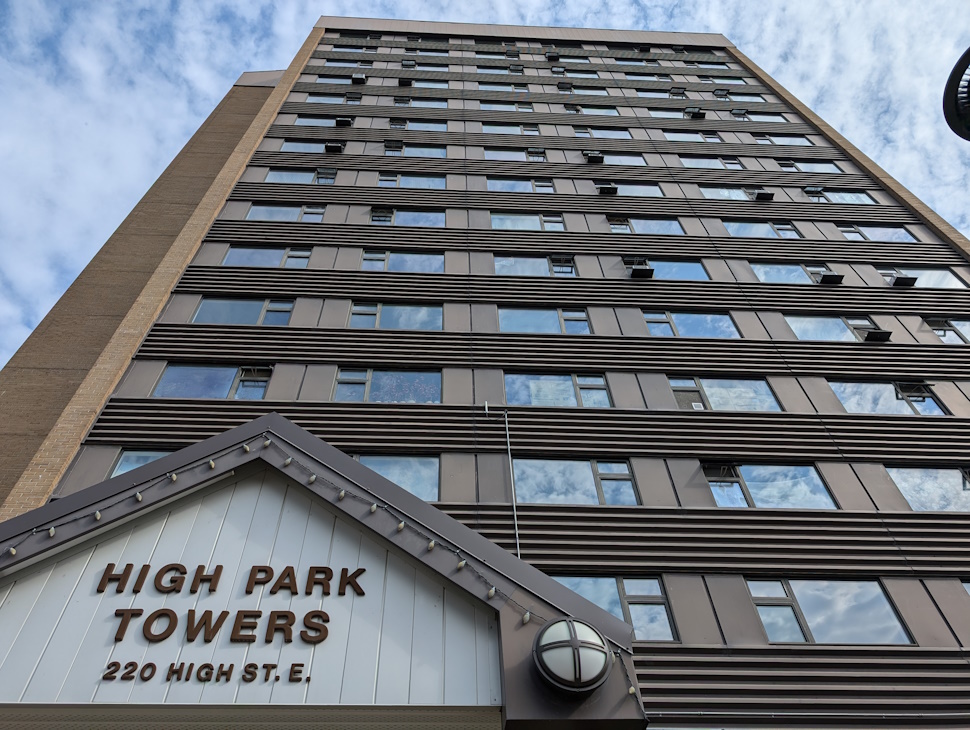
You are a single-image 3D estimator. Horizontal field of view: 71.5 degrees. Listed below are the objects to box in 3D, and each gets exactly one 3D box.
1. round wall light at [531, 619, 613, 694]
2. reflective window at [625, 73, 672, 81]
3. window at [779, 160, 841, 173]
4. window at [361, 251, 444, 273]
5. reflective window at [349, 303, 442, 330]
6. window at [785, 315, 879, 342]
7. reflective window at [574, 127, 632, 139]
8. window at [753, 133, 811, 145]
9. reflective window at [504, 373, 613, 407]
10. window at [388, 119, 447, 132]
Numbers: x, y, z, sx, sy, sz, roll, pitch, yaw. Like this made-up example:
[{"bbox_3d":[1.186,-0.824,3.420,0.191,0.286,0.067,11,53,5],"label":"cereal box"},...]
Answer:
[{"bbox_3d":[0.376,1.243,2.894,0.336,0.336,0.180,1,-51,-4],"label":"round wall light"},{"bbox_3d":[8.318,-14.341,33.797,2.350,1.162,0.120,1,-51,-4],"label":"reflective window"},{"bbox_3d":[12.232,-7.484,25.469,2.290,1.150,0.120,1,-51,-4],"label":"window"},{"bbox_3d":[-2.211,-2.784,18.315,2.230,1.150,0.120,1,-51,-4],"label":"window"},{"bbox_3d":[-2.191,-1.207,16.840,2.290,1.130,0.100,1,-51,-4],"label":"reflective window"},{"bbox_3d":[9.072,-0.956,17.546,2.380,1.130,0.100,1,-51,-4],"label":"window"},{"bbox_3d":[4.829,-9.537,27.790,2.310,1.130,0.100,1,-51,-4],"label":"reflective window"},{"bbox_3d":[12.389,-9.223,27.828,2.350,1.162,0.120,1,-51,-4],"label":"window"},{"bbox_3d":[1.562,0.546,14.794,2.300,1.130,0.120,1,-51,-4],"label":"reflective window"},{"bbox_3d":[-2.681,-9.597,26.973,2.300,1.130,0.120,1,-51,-4],"label":"window"}]

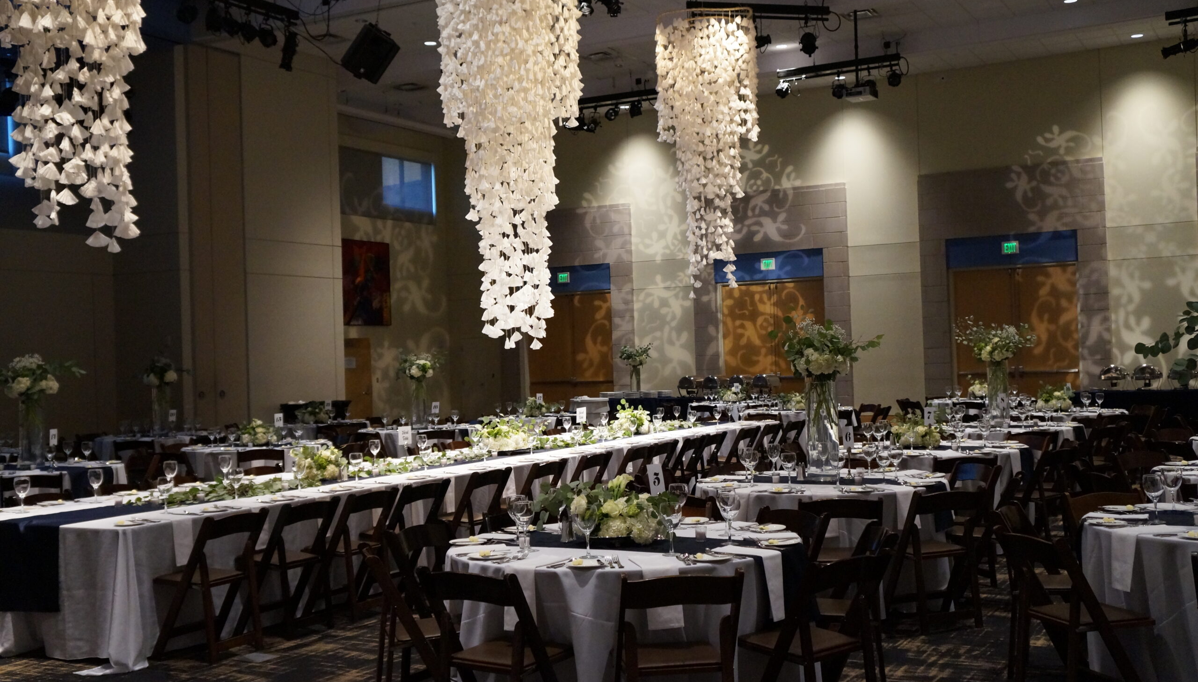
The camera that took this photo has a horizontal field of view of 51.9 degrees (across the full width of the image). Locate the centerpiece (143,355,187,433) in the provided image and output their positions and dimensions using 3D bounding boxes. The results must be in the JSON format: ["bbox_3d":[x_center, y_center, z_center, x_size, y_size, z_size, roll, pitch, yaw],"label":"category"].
[{"bbox_3d":[-5.329,0.666,15.100,0.520,1.000,0.500,-2,-1,-19],"label":"centerpiece"}]

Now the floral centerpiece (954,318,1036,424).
[{"bbox_3d":[3.969,0.298,12.350,0.810,1.070,0.650,-2,-1,18],"label":"floral centerpiece"}]

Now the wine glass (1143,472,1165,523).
[{"bbox_3d":[2.433,0.691,5.390,0.092,0.208,0.092,-2,-1,24],"label":"wine glass"}]

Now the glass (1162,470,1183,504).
[{"bbox_3d":[2.595,0.669,5.560,0.093,0.195,0.093,-2,-1,25],"label":"glass"}]

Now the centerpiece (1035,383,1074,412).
[{"bbox_3d":[5.199,0.653,14.050,0.400,0.310,0.340,-2,-1,30],"label":"centerpiece"}]

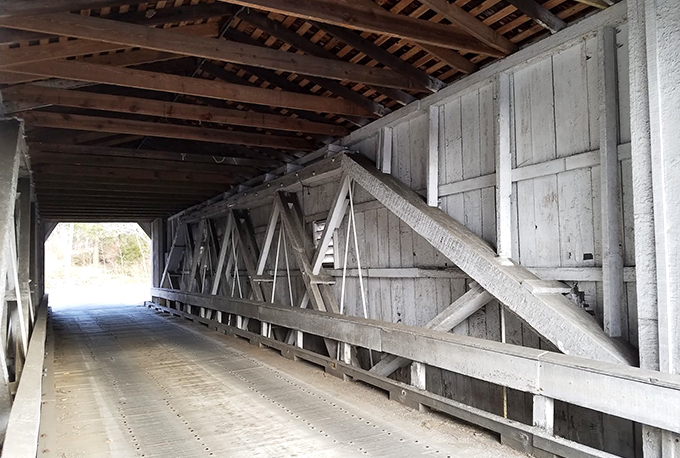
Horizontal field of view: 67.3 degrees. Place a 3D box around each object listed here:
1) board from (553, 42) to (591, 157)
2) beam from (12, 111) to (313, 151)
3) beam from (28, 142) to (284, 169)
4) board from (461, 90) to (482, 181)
[{"bbox_3d":[2.056,-1.124,4.515,0.030,0.944,0.336,1,-4,-29],"label":"board"},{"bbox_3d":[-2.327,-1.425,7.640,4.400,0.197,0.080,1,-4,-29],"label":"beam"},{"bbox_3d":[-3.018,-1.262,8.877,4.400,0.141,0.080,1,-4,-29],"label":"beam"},{"bbox_3d":[1.451,-1.023,5.600,0.030,0.934,0.280,1,-4,-29],"label":"board"}]

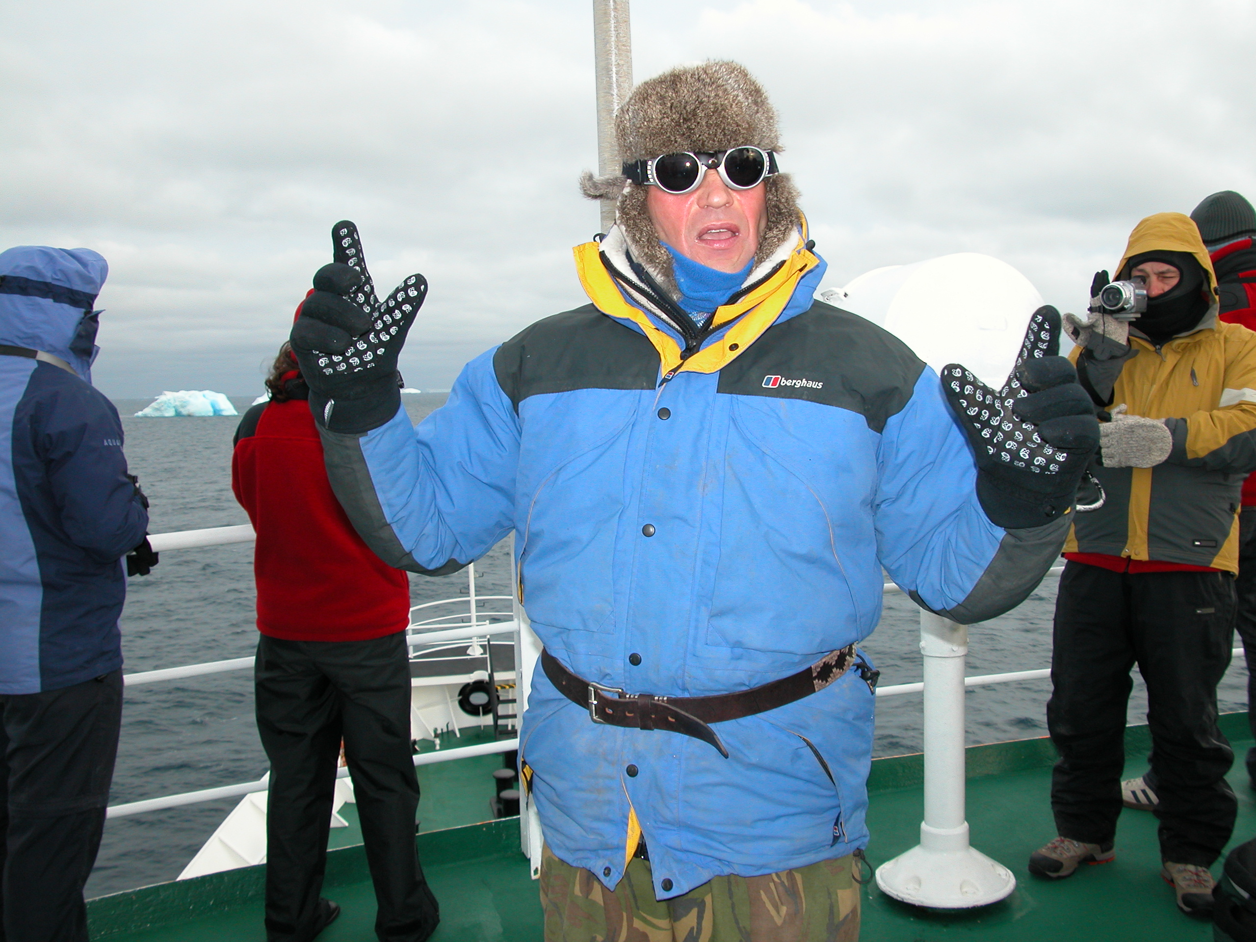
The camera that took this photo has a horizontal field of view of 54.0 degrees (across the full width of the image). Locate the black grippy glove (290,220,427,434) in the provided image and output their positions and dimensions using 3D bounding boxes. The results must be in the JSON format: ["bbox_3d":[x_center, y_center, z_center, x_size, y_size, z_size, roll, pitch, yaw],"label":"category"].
[{"bbox_3d":[-0.315,-0.168,1.450,0.145,0.245,0.100,-7,8,-11],"label":"black grippy glove"}]

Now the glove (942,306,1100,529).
[{"bbox_3d":[0.435,-0.060,1.375,0.156,0.243,0.100,7,8,14],"label":"glove"}]

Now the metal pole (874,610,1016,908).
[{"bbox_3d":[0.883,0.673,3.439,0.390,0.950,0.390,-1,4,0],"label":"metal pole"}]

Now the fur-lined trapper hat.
[{"bbox_3d":[0.075,-0.367,1.570,0.260,0.273,0.260,-4,6,-9],"label":"fur-lined trapper hat"}]

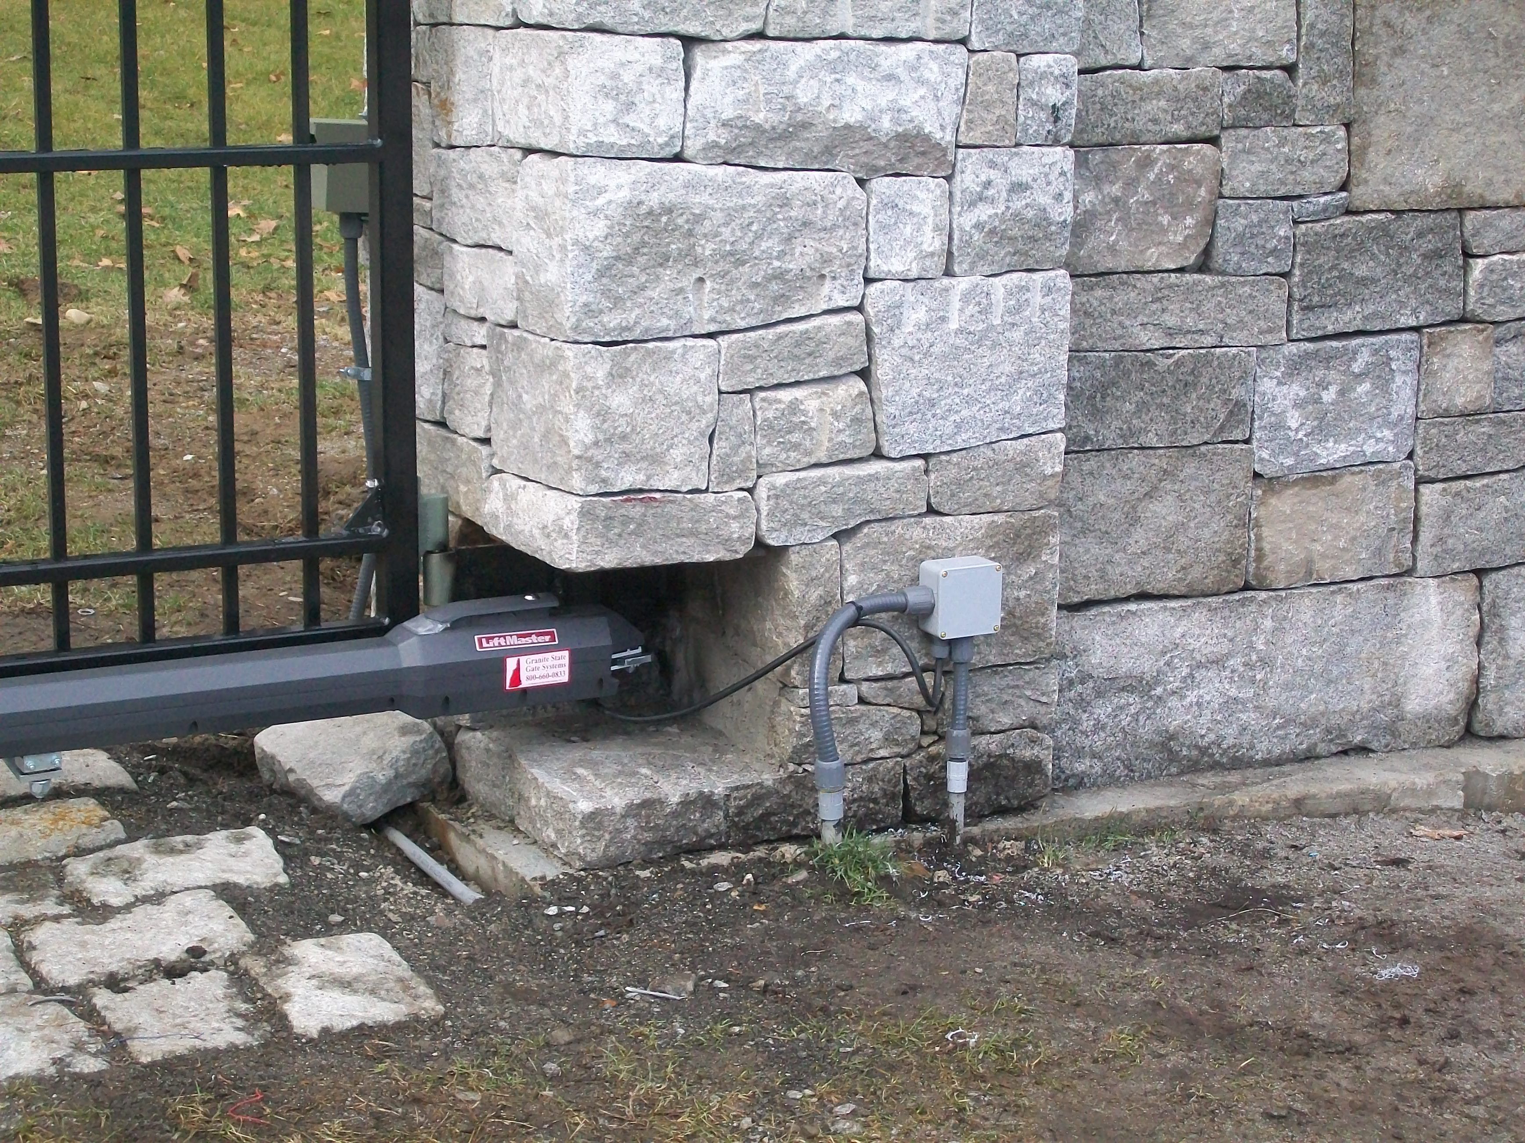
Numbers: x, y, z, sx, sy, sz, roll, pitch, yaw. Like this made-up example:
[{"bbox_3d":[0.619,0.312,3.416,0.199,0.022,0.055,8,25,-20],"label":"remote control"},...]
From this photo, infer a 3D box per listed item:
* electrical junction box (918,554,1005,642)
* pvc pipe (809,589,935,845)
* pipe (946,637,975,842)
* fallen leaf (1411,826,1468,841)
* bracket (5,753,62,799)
[{"bbox_3d":[0.293,0.038,4.570,0.103,0.104,0.064,-5,13,-24],"label":"electrical junction box"},{"bbox_3d":[0.161,0.212,4.544,0.203,0.375,0.050,-5,13,-24],"label":"pvc pipe"},{"bbox_3d":[0.294,0.252,4.602,0.038,0.313,0.038,0,12,0],"label":"pipe"},{"bbox_3d":[1.031,0.395,4.694,0.083,0.012,0.045,-1,12,-5],"label":"fallen leaf"},{"bbox_3d":[-1.051,0.295,4.450,0.064,0.055,0.090,-6,13,-27],"label":"bracket"}]

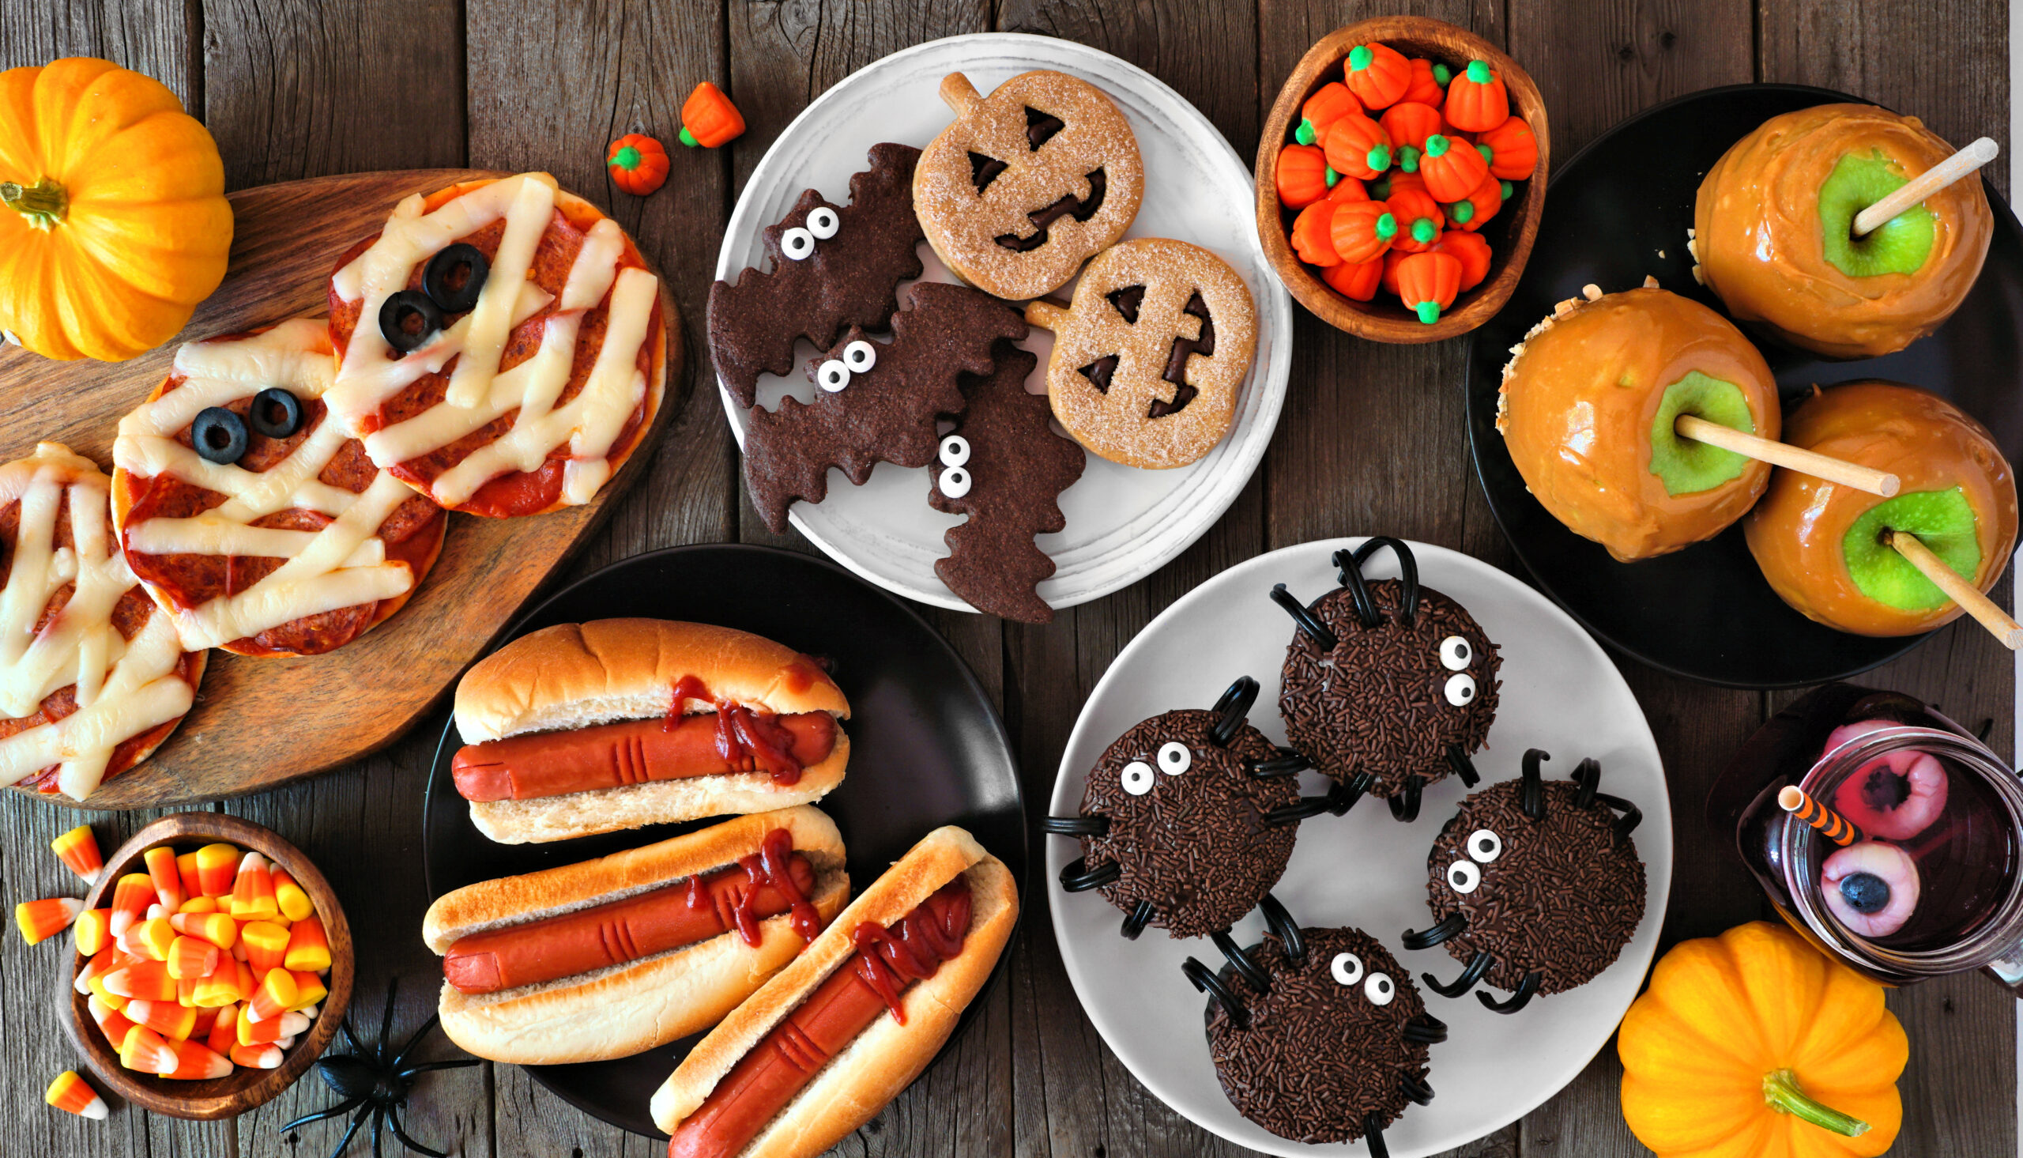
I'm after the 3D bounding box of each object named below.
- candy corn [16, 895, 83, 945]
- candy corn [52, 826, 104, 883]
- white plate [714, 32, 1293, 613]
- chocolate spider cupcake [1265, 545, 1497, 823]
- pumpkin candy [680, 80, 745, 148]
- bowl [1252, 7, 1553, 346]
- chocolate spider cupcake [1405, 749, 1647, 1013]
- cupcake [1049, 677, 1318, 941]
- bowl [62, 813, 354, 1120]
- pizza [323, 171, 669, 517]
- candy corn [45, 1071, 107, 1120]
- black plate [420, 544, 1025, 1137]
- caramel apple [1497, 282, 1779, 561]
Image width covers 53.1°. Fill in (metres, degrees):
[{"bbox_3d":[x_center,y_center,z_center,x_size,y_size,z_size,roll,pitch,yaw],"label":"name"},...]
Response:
[{"bbox_3d":[-0.323,0.115,0.679,0.022,0.011,0.015,-19,92,1],"label":"candy corn"},{"bbox_3d":[-0.322,0.096,0.698,0.015,0.010,0.022,-27,92,1],"label":"candy corn"},{"bbox_3d":[-0.002,-0.087,0.688,0.195,0.020,0.195,0,92,0],"label":"white plate"},{"bbox_3d":[0.123,0.034,0.667,0.074,0.056,0.090,-7,92,0],"label":"chocolate spider cupcake"},{"bbox_3d":[-0.099,-0.153,0.666,0.021,0.021,0.021,45,103,-1],"label":"pumpkin candy"},{"bbox_3d":[0.122,-0.126,0.654,0.094,0.046,0.103,0,92,0],"label":"bowl"},{"bbox_3d":[0.167,0.099,0.650,0.071,0.052,0.090,27,92,-1],"label":"chocolate spider cupcake"},{"bbox_3d":[0.056,0.078,0.649,0.088,0.052,0.071,-29,92,1],"label":"cupcake"},{"bbox_3d":[-0.262,0.125,0.681,0.096,0.046,0.100,0,92,0],"label":"bowl"},{"bbox_3d":[-0.170,-0.078,0.671,0.112,0.019,0.112,0,90,-2],"label":"pizza"},{"bbox_3d":[-0.314,0.173,0.680,0.021,0.011,0.013,35,92,-1],"label":"candy corn"},{"bbox_3d":[-0.094,0.085,0.672,0.197,0.022,0.197,0,92,0],"label":"black plate"},{"bbox_3d":[0.201,-0.050,0.648,0.086,0.082,0.086,-3,102,-13],"label":"caramel apple"}]

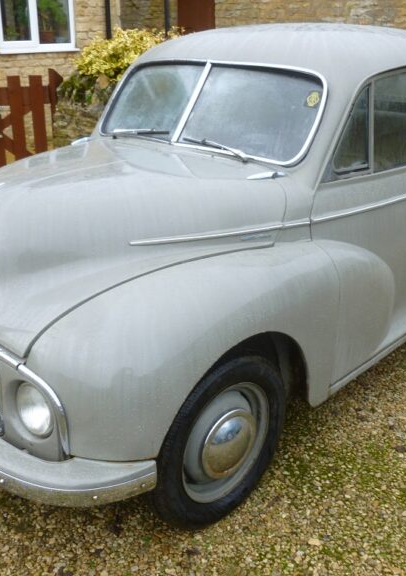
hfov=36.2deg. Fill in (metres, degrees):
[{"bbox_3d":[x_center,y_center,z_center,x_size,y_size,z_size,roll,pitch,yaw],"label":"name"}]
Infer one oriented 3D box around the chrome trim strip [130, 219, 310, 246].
[{"bbox_3d":[0.075,-0.164,1.851,0.630,0.035,0.035,-11,24,-28],"label":"chrome trim strip"}]

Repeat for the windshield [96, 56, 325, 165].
[{"bbox_3d":[-0.026,-0.688,2.352,1.080,0.360,0.105,19,-3,38],"label":"windshield"}]

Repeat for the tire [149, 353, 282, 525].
[{"bbox_3d":[0.048,0.453,1.875,0.140,0.588,0.588,21,29,41],"label":"tire"}]

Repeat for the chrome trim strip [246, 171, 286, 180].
[{"bbox_3d":[0.204,-0.357,1.985,0.140,0.030,0.035,-11,24,-28],"label":"chrome trim strip"}]

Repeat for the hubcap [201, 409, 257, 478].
[{"bbox_3d":[0.086,0.465,1.840,0.050,0.228,0.228,21,29,41],"label":"hubcap"}]

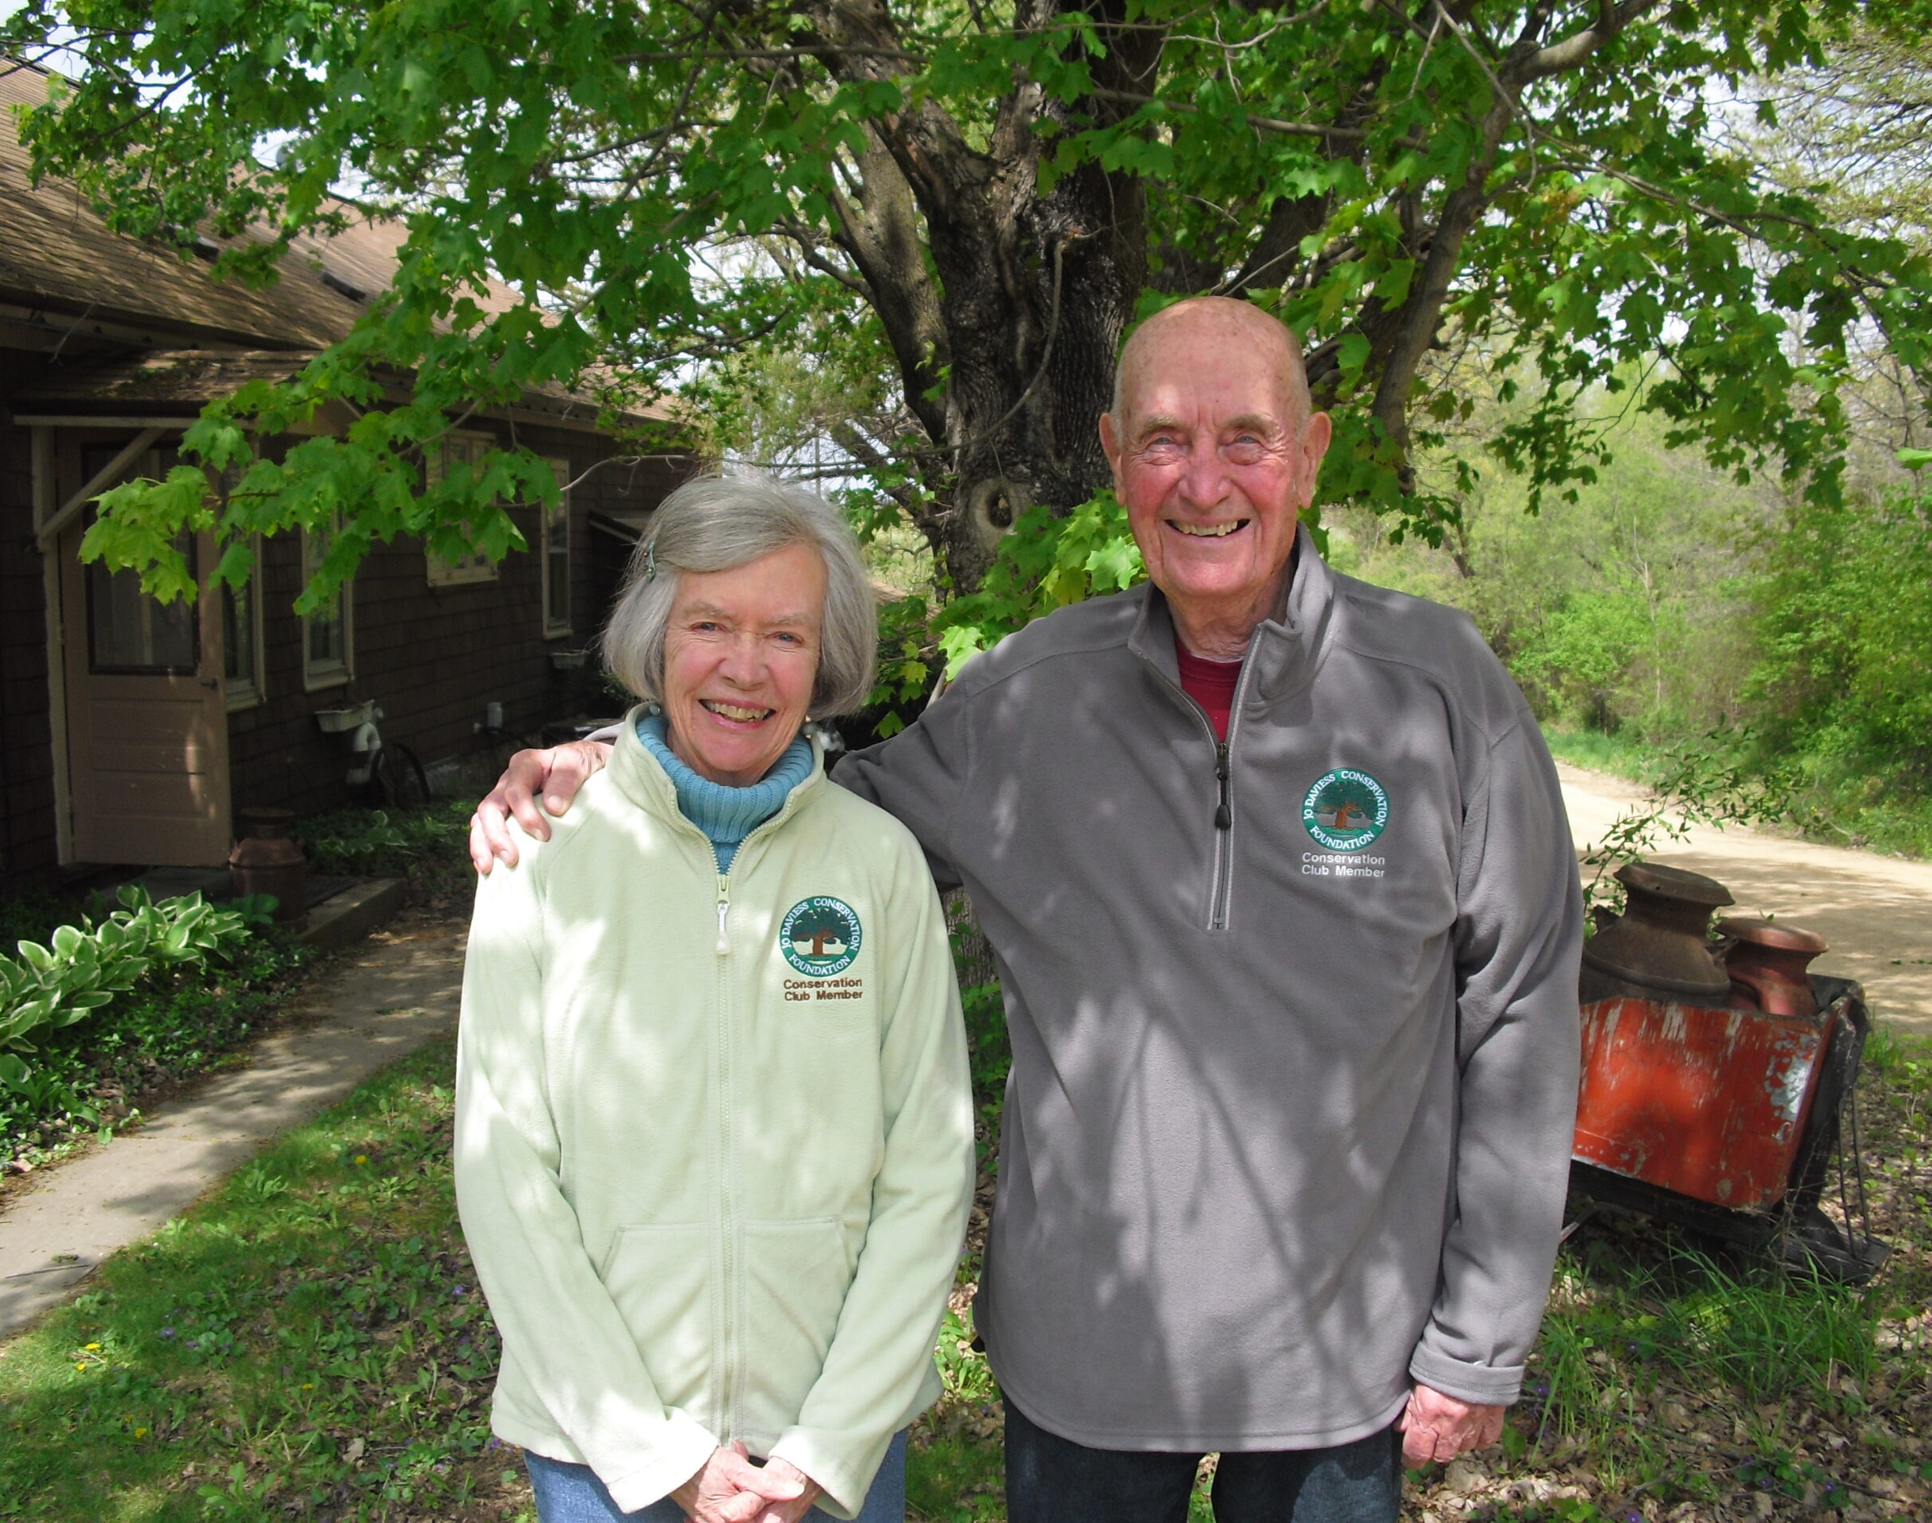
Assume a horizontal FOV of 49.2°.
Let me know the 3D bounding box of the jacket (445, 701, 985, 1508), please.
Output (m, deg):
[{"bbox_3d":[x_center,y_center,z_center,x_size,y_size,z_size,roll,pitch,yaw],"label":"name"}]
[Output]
[{"bbox_3d":[-0.212,0.280,1.775,0.450,0.650,0.310,-1,7,-9],"label":"jacket"}]

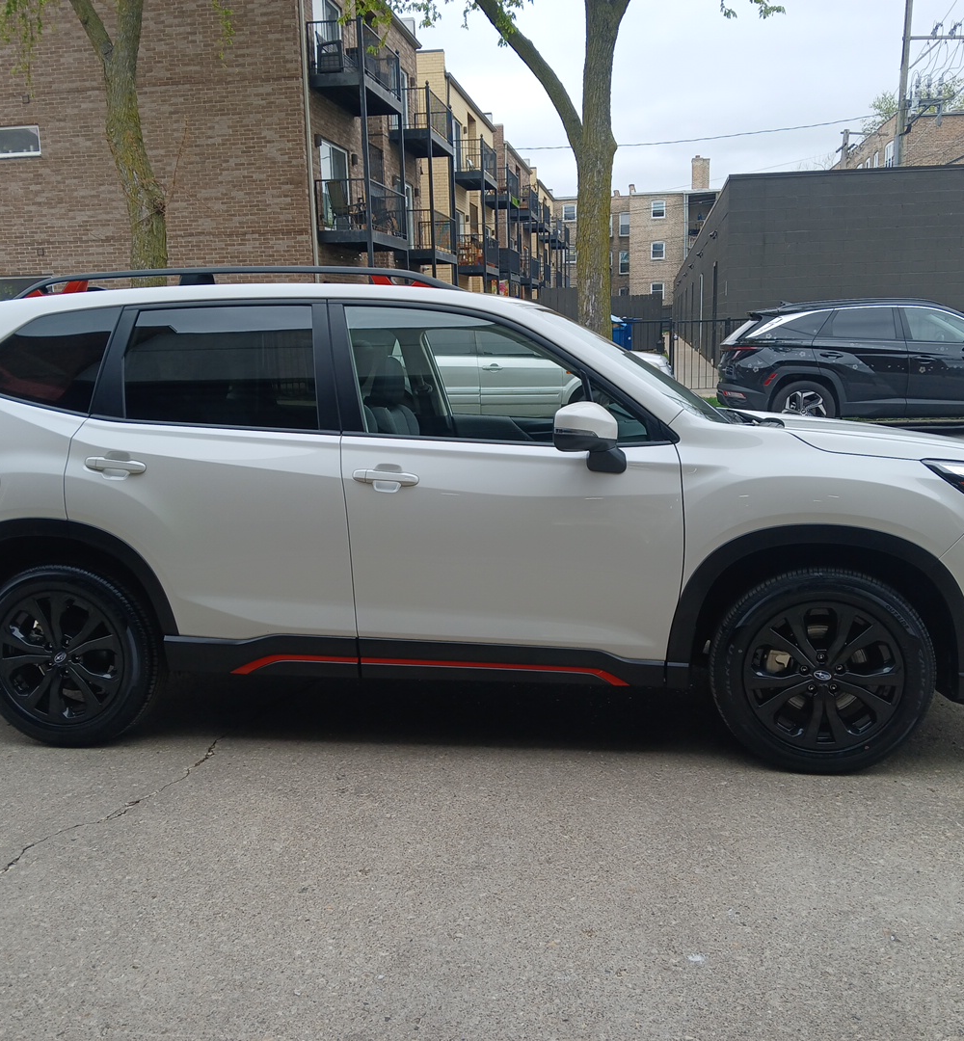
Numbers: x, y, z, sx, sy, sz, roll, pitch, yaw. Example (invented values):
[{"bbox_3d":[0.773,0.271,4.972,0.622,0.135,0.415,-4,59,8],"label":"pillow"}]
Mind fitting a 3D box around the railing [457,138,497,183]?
[{"bbox_3d":[-0.200,-14.008,40.839,1.109,1.232,3.697,0,11,9],"label":"railing"}]

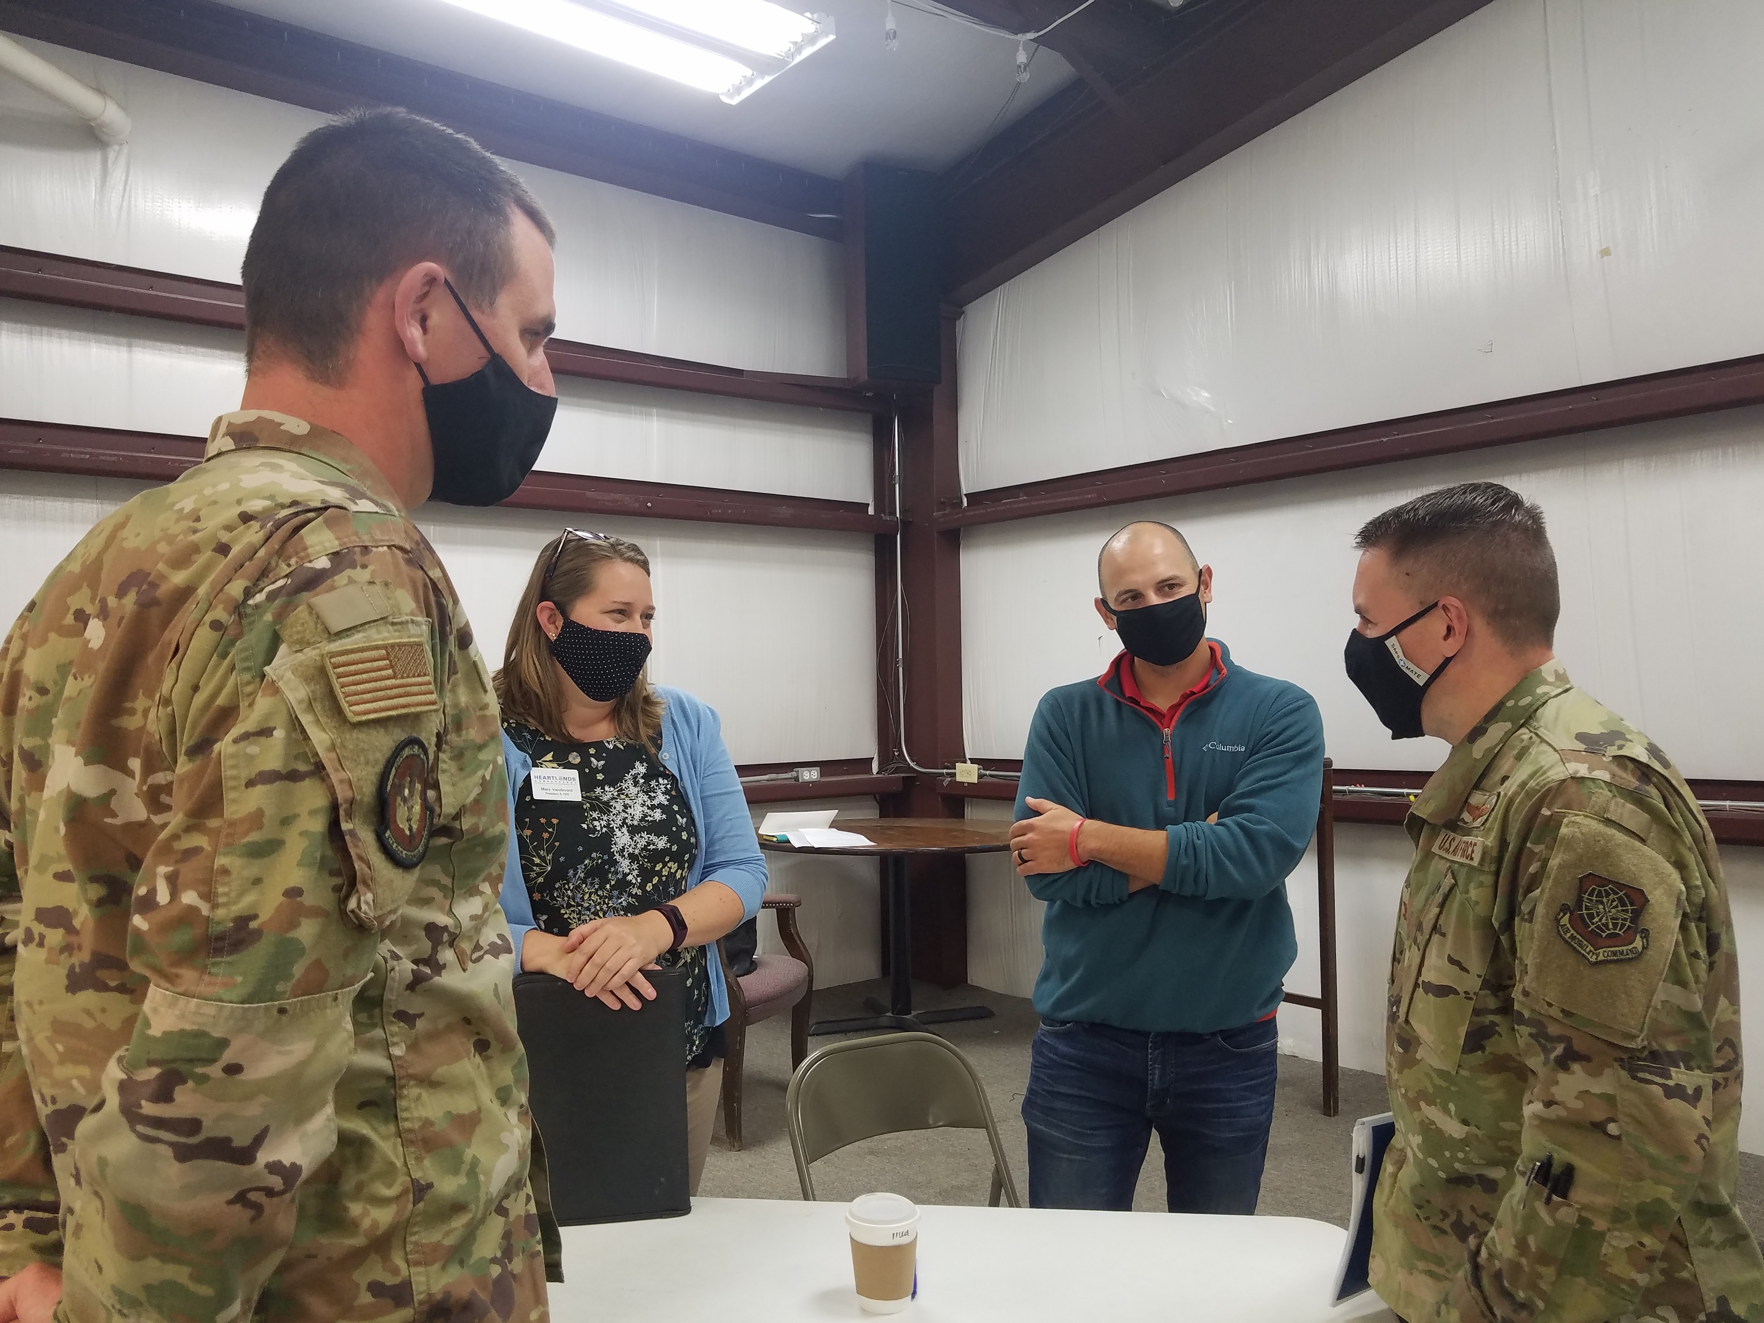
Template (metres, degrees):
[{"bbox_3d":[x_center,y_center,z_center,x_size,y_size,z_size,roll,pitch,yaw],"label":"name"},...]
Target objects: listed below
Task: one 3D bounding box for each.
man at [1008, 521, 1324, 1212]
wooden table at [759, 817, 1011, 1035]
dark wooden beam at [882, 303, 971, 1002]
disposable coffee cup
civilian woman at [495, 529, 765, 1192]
[{"bbox_3d":[0.470,0.606,2.190,0.510,1.690,0.370,-1,-1,11],"label":"man"},{"bbox_3d":[0.068,1.064,5.259,1.150,0.774,1.150,-1,-1,0],"label":"wooden table"},{"bbox_3d":[0.192,-0.045,6.121,0.168,3.022,0.389,0,-2,-40],"label":"dark wooden beam"},{"bbox_3d":[0.002,0.677,1.510,0.086,0.112,0.086,-1,-1,0],"label":"disposable coffee cup"},{"bbox_3d":[-0.386,0.634,1.930,0.470,1.655,0.370,-1,-1,-14],"label":"civilian woman"}]

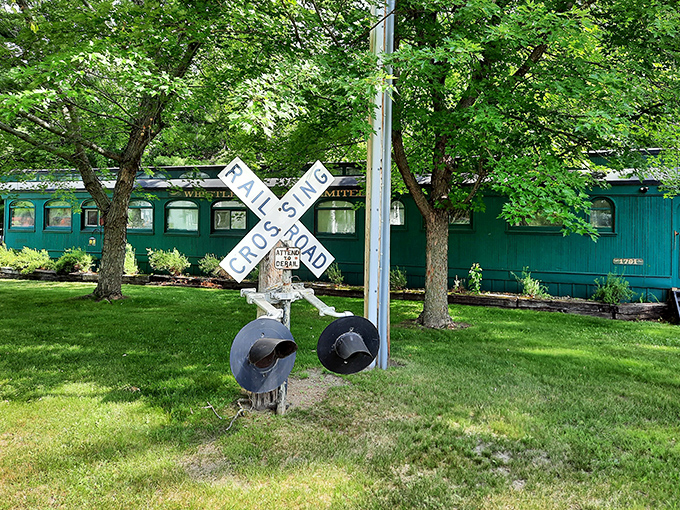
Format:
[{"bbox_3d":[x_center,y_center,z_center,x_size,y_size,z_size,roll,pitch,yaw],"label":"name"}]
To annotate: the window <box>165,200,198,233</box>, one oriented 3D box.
[{"bbox_3d":[-4.499,-1.085,14.044,1.139,0.940,0.120,2,2,19],"label":"window"}]

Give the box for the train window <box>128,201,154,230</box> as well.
[{"bbox_3d":[-5.963,-1.154,14.551,1.187,0.944,0.120,2,2,19],"label":"train window"}]

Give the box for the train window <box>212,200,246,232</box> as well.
[{"bbox_3d":[-3.036,-1.046,13.537,1.137,0.906,0.120,2,2,19],"label":"train window"}]

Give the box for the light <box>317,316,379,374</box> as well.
[{"bbox_3d":[0.088,0.765,3.998,0.530,0.530,0.350,1,13,-11],"label":"light"}]

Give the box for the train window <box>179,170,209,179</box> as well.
[{"bbox_3d":[-4.342,-2.397,14.688,1.128,0.253,0.100,2,2,19],"label":"train window"}]

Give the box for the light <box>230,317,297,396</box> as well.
[{"bbox_3d":[-0.496,0.707,3.420,0.530,0.530,0.350,0,-3,-37],"label":"light"}]

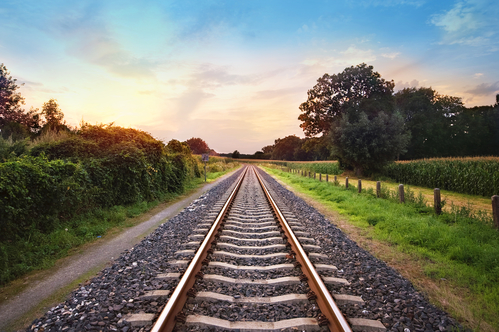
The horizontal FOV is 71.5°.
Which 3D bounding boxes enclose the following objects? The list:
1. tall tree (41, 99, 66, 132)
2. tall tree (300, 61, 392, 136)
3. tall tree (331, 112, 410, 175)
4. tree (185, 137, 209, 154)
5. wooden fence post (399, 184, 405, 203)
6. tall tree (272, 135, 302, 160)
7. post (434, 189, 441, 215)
[{"bbox_3d":[-15.848,-1.961,28.000,2.900,6.994,2.900,0,1,0],"label":"tall tree"},{"bbox_3d":[17.545,-8.718,62.000,16.500,19.625,15.000,0,1,0],"label":"tall tree"},{"bbox_3d":[16.490,-2.986,47.000,10.400,8.550,9.500,0,1,0],"label":"tall tree"},{"bbox_3d":[-16.070,-4.129,105.000,8.000,9.329,7.800,0,1,0],"label":"tree"},{"bbox_3d":[6.562,1.231,14.900,0.200,0.852,0.200,0,1,0],"label":"wooden fence post"},{"bbox_3d":[14.265,-5.807,130.000,11.000,12.036,10.000,0,1,0],"label":"tall tree"},{"bbox_3d":[6.528,1.251,12.000,0.190,0.915,0.190,0,1,0],"label":"post"}]

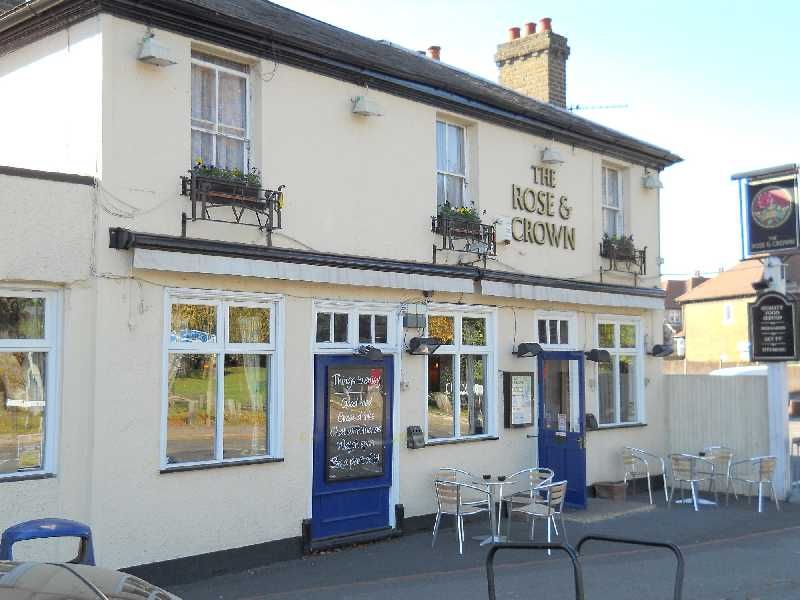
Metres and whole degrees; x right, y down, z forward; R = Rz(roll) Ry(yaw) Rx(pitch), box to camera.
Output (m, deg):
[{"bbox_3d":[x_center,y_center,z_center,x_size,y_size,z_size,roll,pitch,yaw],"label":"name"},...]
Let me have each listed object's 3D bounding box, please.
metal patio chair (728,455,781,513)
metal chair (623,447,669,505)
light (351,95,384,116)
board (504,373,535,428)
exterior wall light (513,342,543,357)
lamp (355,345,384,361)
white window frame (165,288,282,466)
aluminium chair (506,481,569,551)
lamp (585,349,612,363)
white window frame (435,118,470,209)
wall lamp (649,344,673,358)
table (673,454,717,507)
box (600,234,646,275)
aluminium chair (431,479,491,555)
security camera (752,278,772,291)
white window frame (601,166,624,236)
[{"bbox_3d":[4.910,2.543,14.100,0.550,0.730,0.530,-2,-4,35],"label":"metal patio chair"},{"bbox_3d":[3.568,2.585,14.930,0.578,0.740,0.527,-2,-4,41],"label":"metal chair"},{"bbox_3d":[-0.366,-2.119,10.991,0.284,0.203,0.253,-2,-4,41],"label":"light"},{"bbox_3d":[1.651,1.393,14.123,0.100,0.765,0.620,-3,-4,42],"label":"board"},{"bbox_3d":[1.776,0.689,14.152,0.300,0.195,0.290,-3,-4,42],"label":"exterior wall light"},{"bbox_3d":[-0.359,0.584,10.868,0.294,0.172,0.233,-2,-4,41],"label":"lamp"},{"bbox_3d":[-1.714,0.768,10.032,0.130,1.700,1.515,-3,-5,42],"label":"white window frame"},{"bbox_3d":[1.530,2.367,11.205,0.560,0.725,0.540,-3,-4,39],"label":"aluminium chair"},{"bbox_3d":[2.796,0.785,14.444,0.314,0.187,0.243,-2,-4,41],"label":"lamp"},{"bbox_3d":[0.582,-1.621,13.011,0.100,1.380,0.869,-3,-5,42],"label":"white window frame"},{"bbox_3d":[4.196,0.811,16.327,0.260,0.190,0.390,-3,-5,42],"label":"wall lamp"},{"bbox_3d":[4.287,2.594,14.689,0.618,0.709,0.618,-2,-4,41],"label":"table"},{"bbox_3d":[3.574,-0.724,16.252,0.280,0.570,1.050,-3,-4,42],"label":"box"},{"bbox_3d":[0.686,2.314,11.024,0.537,0.740,0.588,-2,-4,41],"label":"aluminium chair"},{"bbox_3d":[5.329,-0.228,14.950,0.270,0.150,0.120,2,-4,-25],"label":"security camera"},{"bbox_3d":[3.373,-1.483,16.552,0.100,1.380,0.880,-3,-4,42],"label":"white window frame"}]

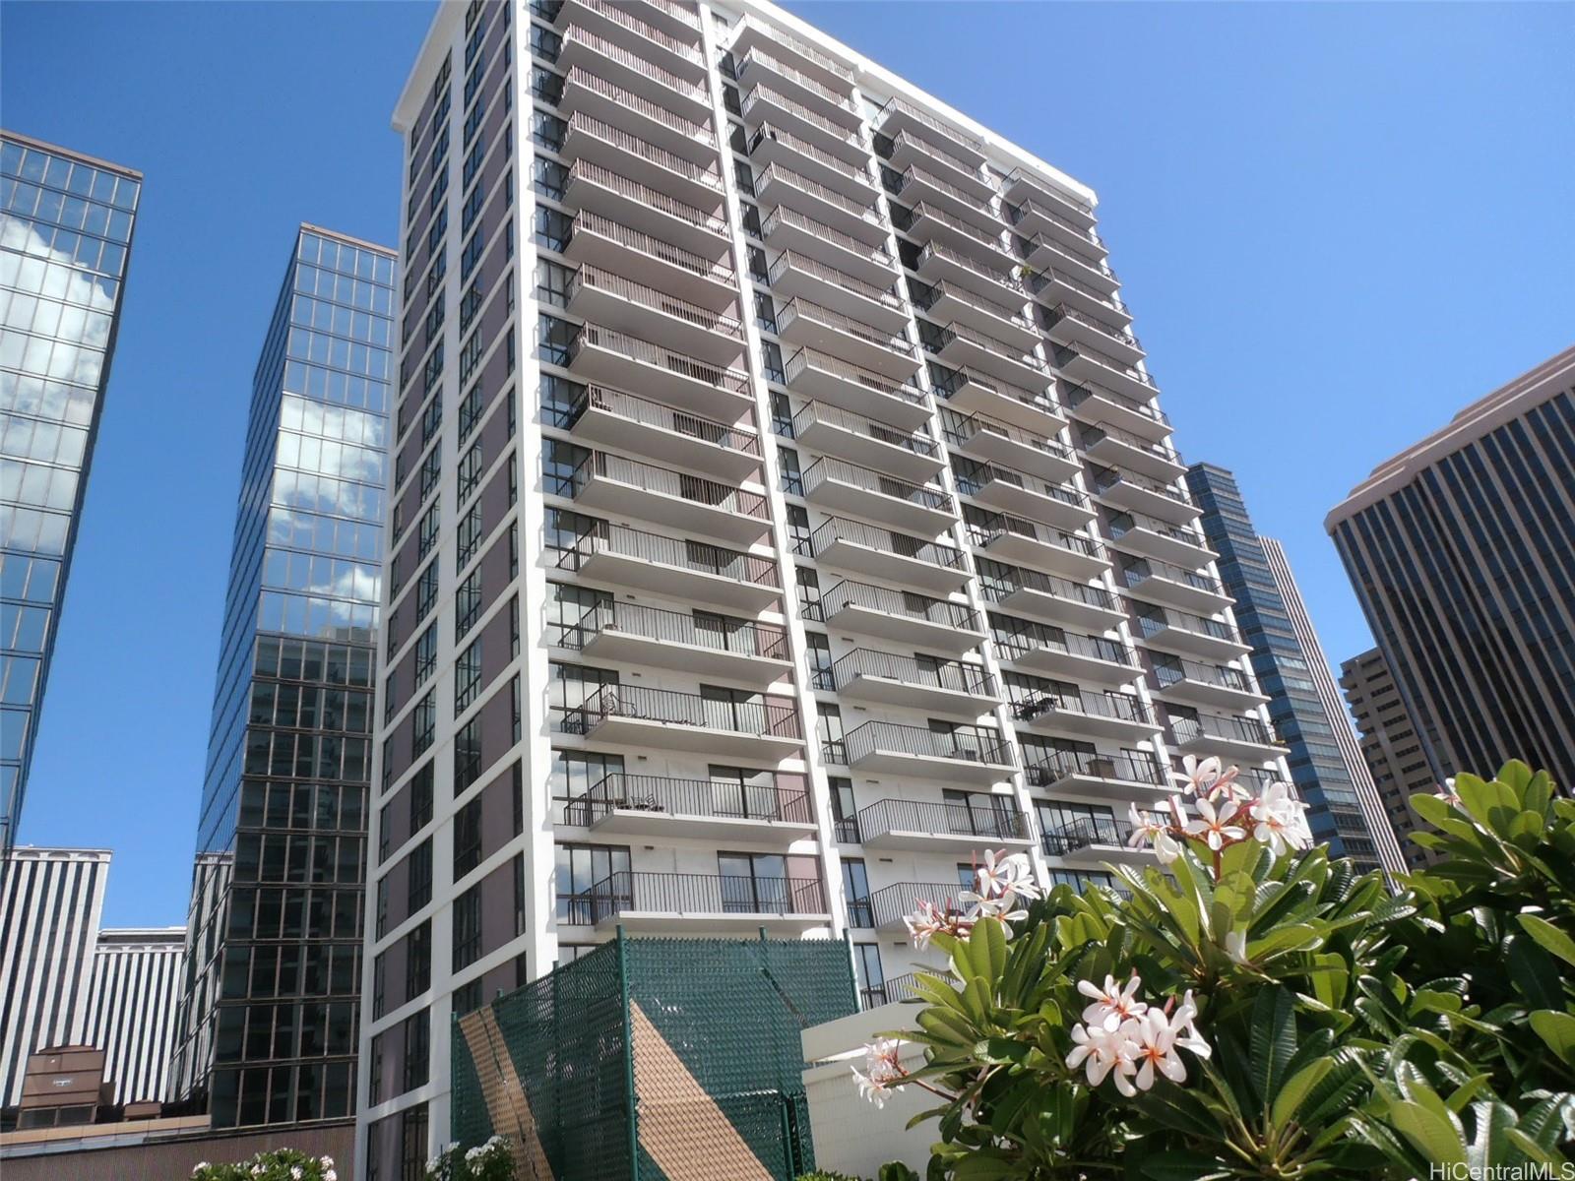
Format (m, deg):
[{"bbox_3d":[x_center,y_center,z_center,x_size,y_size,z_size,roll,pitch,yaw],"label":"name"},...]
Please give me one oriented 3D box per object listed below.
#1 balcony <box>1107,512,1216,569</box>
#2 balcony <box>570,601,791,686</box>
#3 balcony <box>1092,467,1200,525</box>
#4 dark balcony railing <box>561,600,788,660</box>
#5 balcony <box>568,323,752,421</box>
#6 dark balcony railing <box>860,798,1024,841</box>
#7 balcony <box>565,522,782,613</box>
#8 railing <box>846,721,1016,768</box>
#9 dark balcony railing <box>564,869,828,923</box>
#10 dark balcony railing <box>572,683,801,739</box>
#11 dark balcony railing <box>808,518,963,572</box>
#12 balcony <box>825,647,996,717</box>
[{"bbox_3d":[19.582,-2.550,56.630,6.891,1.238,1.485,12,-34,-34],"label":"balcony"},{"bbox_3d":[-3.056,1.702,34.630,6.926,1.185,1.434,12,-34,-34],"label":"balcony"},{"bbox_3d":[19.314,-4.981,58.072,6.966,1.192,1.467,12,-34,-34],"label":"balcony"},{"bbox_3d":[-3.083,1.653,34.667,6.748,1.058,1.395,12,-34,-34],"label":"dark balcony railing"},{"bbox_3d":[-4.513,-7.820,39.806,6.958,1.205,1.611,12,-34,-34],"label":"balcony"},{"bbox_3d":[5.515,8.078,37.169,6.682,1.048,1.354,12,-34,-34],"label":"dark balcony railing"},{"bbox_3d":[-3.363,-0.686,35.515,6.835,1.191,1.408,12,-34,-34],"label":"balcony"},{"bbox_3d":[5.267,5.882,39.280,6.796,1.040,1.412,12,-34,-34],"label":"railing"},{"bbox_3d":[-1.996,8.702,30.507,6.727,1.048,1.354,12,-34,-34],"label":"dark balcony railing"},{"bbox_3d":[-2.769,4.065,33.477,6.736,1.059,1.572,12,-34,-34],"label":"dark balcony railing"},{"bbox_3d":[4.186,-1.360,42.718,6.761,1.058,1.395,12,-34,-34],"label":"dark balcony railing"},{"bbox_3d":[4.922,3.519,40.424,6.884,1.238,1.485,12,-34,-34],"label":"balcony"}]

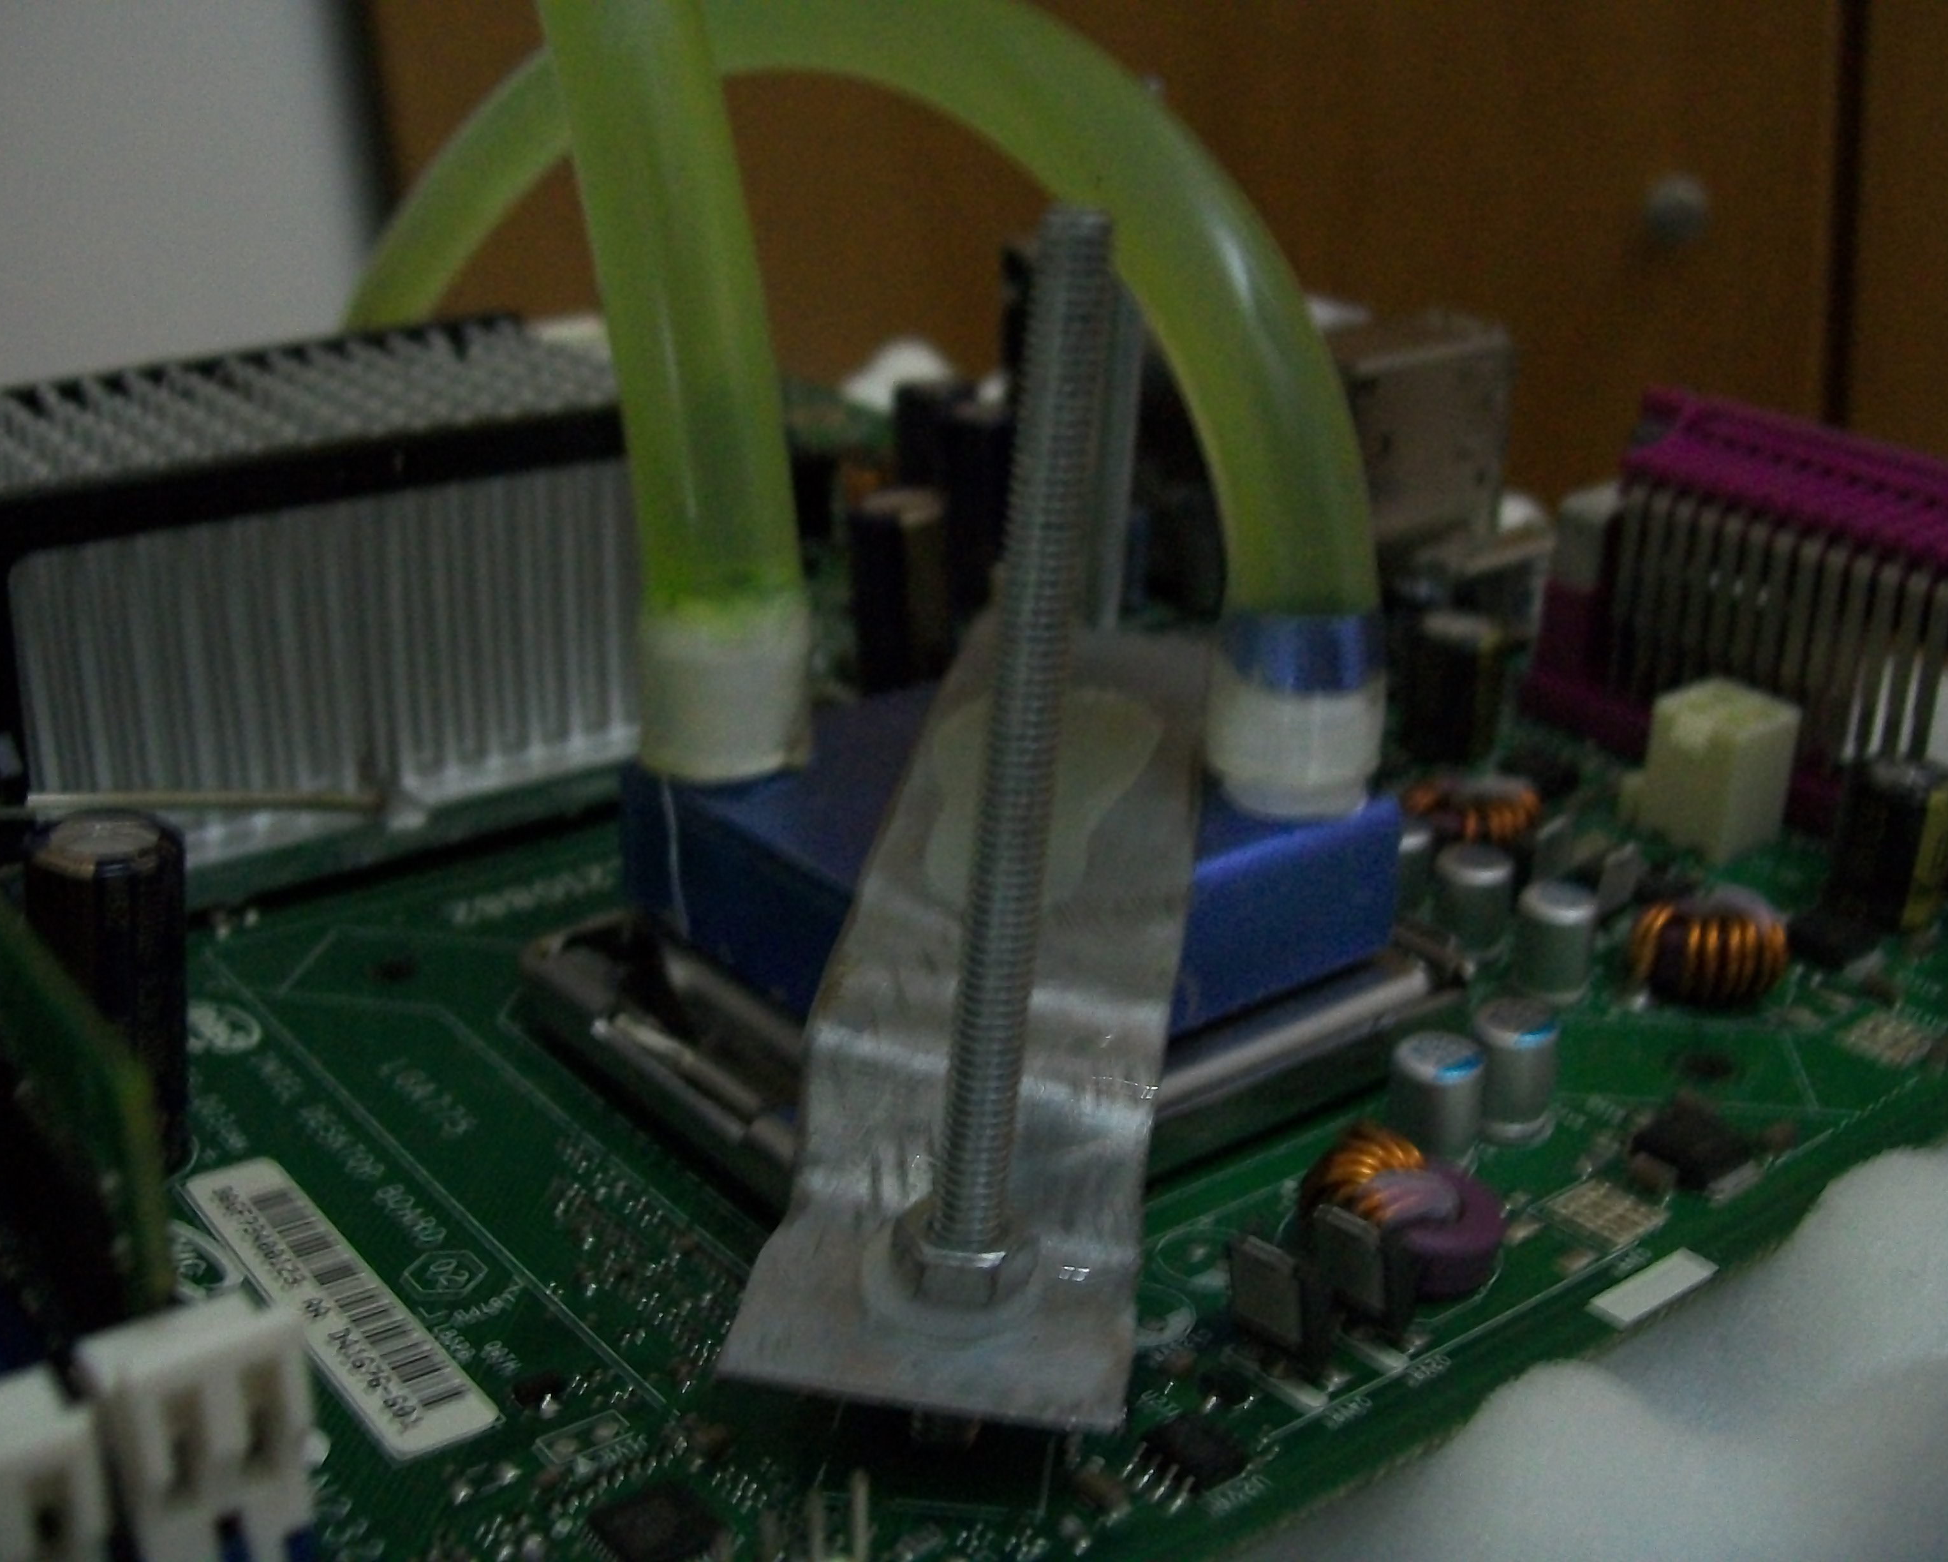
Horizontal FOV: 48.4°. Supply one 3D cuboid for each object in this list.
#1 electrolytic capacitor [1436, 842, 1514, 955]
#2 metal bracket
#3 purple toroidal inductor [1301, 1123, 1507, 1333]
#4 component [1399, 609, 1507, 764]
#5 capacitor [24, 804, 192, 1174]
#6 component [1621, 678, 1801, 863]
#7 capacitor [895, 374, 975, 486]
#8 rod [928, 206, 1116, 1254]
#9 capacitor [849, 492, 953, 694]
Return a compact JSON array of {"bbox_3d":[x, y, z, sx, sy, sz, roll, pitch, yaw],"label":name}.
[{"bbox_3d":[0.042,0.009,0.180,0.006,0.008,0.006,1,21,0],"label":"electrolytic capacitor"},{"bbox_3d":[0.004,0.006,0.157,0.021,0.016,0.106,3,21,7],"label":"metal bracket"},{"bbox_3d":[0.027,0.027,0.135,0.012,0.006,0.012,1,21,0],"label":"purple toroidal inductor"},{"bbox_3d":[0.049,-0.010,0.224,0.010,0.013,0.010,1,21,0],"label":"component"},{"bbox_3d":[-0.057,0.015,0.142,0.010,0.022,0.010,-10,23,-37],"label":"capacitor"},{"bbox_3d":[0.070,-0.001,0.206,0.010,0.013,0.011,-14,25,-35],"label":"component"},{"bbox_3d":[-0.005,-0.041,0.291,0.010,0.022,0.010,1,21,0],"label":"capacitor"},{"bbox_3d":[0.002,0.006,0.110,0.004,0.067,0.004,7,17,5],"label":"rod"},{"bbox_3d":[-0.008,-0.019,0.232,0.010,0.022,0.010,1,21,0],"label":"capacitor"}]

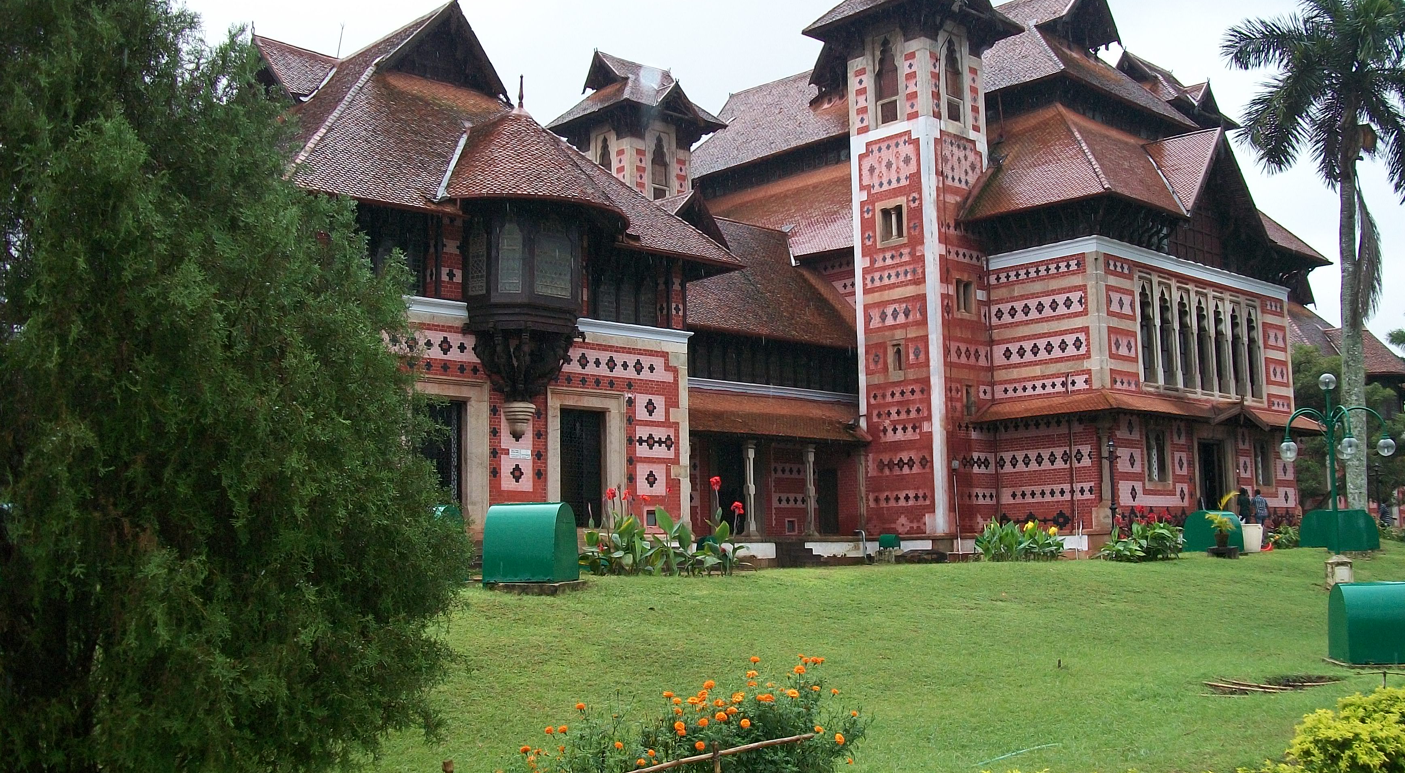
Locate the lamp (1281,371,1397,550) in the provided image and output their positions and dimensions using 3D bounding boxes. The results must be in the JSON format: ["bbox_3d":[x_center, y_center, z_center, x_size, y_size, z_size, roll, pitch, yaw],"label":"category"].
[{"bbox_3d":[11.411,1.361,23.299,1.880,3.218,1.950,-4,-8,26],"label":"lamp"}]

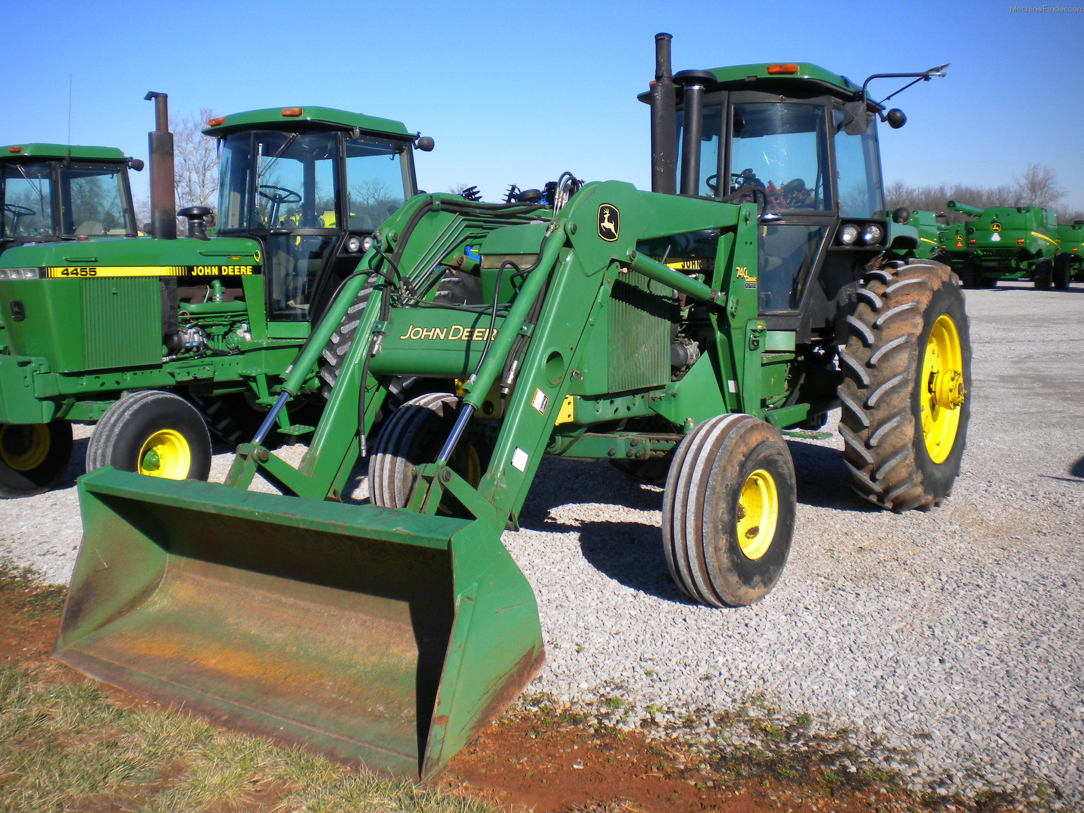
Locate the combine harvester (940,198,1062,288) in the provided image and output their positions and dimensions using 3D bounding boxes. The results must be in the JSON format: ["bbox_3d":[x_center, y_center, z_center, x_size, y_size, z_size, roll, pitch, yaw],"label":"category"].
[{"bbox_3d":[22.174,-7.519,51.549,3.800,3.800,8.400,4,8,33],"label":"combine harvester"}]

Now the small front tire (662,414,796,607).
[{"bbox_3d":[0.968,0.526,5.560,0.310,0.960,0.960,7,10,37],"label":"small front tire"}]

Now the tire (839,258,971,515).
[{"bbox_3d":[2.565,-0.137,7.655,0.460,1.750,1.750,4,9,34],"label":"tire"}]

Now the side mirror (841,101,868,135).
[{"bbox_3d":[1.991,-1.838,6.985,0.155,0.215,0.060,2,7,17],"label":"side mirror"}]

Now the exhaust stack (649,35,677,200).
[{"bbox_3d":[0.737,-1.688,6.682,0.155,1.130,0.155,4,9,34],"label":"exhaust stack"}]

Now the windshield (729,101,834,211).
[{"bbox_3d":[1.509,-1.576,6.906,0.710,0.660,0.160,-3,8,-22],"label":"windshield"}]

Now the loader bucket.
[{"bbox_3d":[-1.044,0.711,4.386,2.090,0.800,0.730,4,9,34],"label":"loader bucket"}]

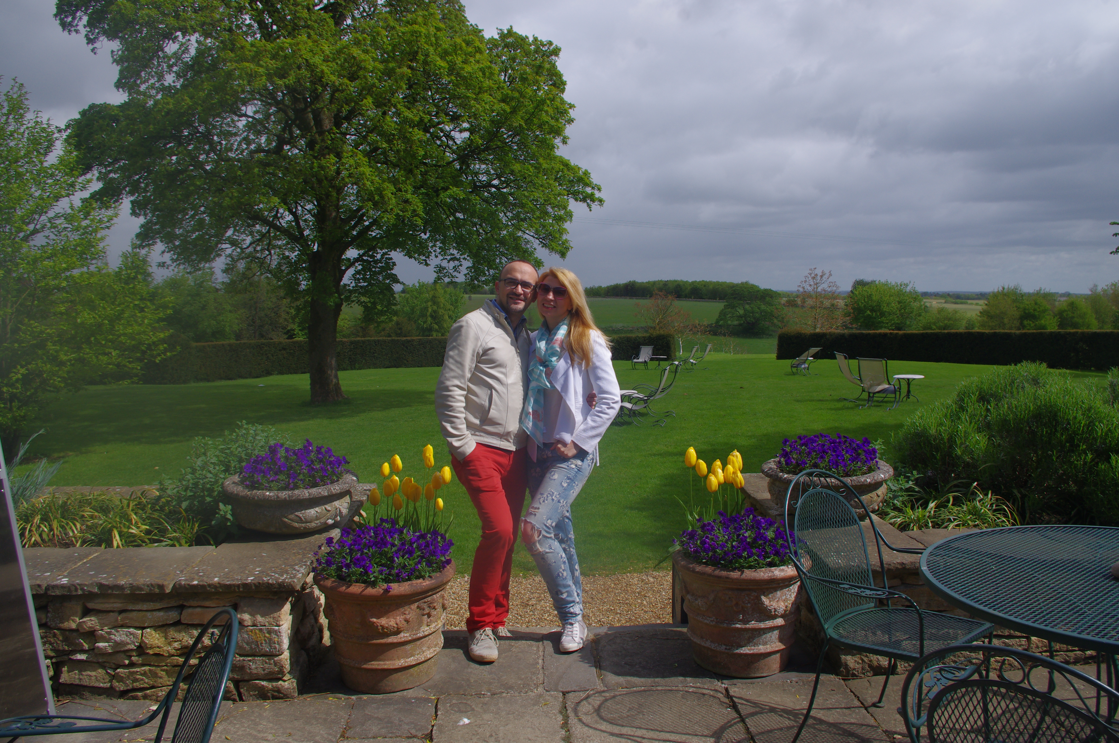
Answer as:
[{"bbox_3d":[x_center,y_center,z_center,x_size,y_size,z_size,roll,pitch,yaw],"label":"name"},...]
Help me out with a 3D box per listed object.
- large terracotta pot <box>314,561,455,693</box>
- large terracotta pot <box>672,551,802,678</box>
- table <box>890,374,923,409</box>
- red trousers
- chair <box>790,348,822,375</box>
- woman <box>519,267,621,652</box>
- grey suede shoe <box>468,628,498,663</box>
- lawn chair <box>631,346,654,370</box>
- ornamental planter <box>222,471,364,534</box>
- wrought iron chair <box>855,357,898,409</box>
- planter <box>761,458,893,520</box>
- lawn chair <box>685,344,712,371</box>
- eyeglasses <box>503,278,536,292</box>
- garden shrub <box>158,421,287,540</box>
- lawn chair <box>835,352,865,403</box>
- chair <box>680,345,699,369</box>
[{"bbox_3d":[-0.724,1.032,3.511,0.570,0.465,0.570,0,5,0],"label":"large terracotta pot"},{"bbox_3d":[0.815,1.026,3.715,0.600,0.490,0.600,0,5,0],"label":"large terracotta pot"},{"bbox_3d":[7.260,0.372,17.400,0.600,0.525,0.600,0,5,0],"label":"table"},{"bbox_3d":[-0.312,0.712,3.800,0.420,0.950,0.340,-3,6,-28],"label":"red trousers"},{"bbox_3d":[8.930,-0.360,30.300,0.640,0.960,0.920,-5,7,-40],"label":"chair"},{"bbox_3d":[0.050,0.390,3.779,0.520,1.700,0.380,3,6,25],"label":"woman"},{"bbox_3d":[-0.342,1.188,3.760,0.115,0.110,0.295,-1,6,-10],"label":"grey suede shoe"},{"bbox_3d":[3.506,-0.569,35.200,0.630,1.000,0.920,3,6,25],"label":"lawn chair"},{"bbox_3d":[-1.297,0.631,4.050,0.630,0.235,0.630,0,5,0],"label":"ornamental planter"},{"bbox_3d":[6.350,0.220,16.700,0.640,0.970,0.930,4,7,38],"label":"wrought iron chair"},{"bbox_3d":[1.345,0.585,4.200,0.630,0.235,0.630,0,5,0],"label":"planter"},{"bbox_3d":[5.510,-0.550,33.000,0.920,0.960,0.640,2,6,22],"label":"lawn chair"},{"bbox_3d":[-0.177,-0.386,3.680,0.142,0.047,0.145,13,4,-12],"label":"eyeglasses"},{"bbox_3d":[-1.700,0.547,4.250,0.670,0.560,0.560,0,5,0],"label":"garden shrub"},{"bbox_3d":[6.215,0.127,17.400,0.930,0.970,0.640,0,5,-4],"label":"lawn chair"},{"bbox_3d":[4.864,-0.481,32.500,0.950,1.020,0.630,2,6,20],"label":"chair"}]

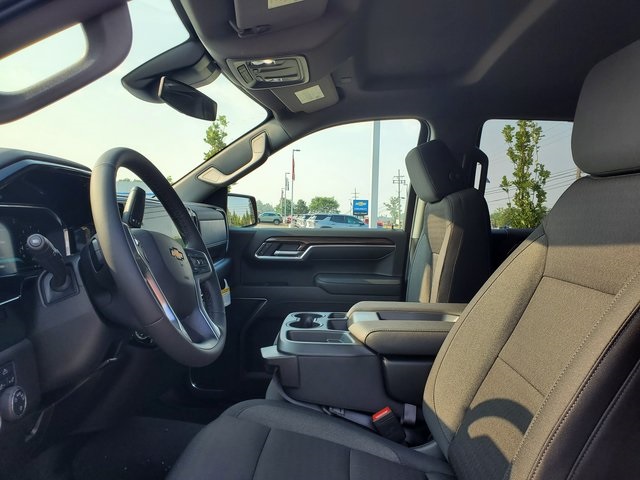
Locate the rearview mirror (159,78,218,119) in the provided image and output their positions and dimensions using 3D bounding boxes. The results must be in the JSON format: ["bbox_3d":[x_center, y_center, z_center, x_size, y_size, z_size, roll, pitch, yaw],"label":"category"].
[{"bbox_3d":[-0.322,-0.335,1.165,0.045,0.068,0.250,15,6,14],"label":"rearview mirror"}]

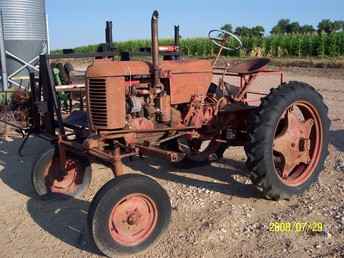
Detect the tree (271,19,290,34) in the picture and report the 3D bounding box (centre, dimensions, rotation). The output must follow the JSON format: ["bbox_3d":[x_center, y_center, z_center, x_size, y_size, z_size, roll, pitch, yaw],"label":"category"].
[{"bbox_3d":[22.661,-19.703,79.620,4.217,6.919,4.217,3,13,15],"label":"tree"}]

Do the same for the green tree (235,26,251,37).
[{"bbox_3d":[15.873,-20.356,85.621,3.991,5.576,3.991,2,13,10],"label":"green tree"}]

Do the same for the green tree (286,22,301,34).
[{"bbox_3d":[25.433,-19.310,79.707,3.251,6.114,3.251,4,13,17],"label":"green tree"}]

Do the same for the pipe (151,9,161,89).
[{"bbox_3d":[-0.160,-0.777,3.730,0.085,0.760,0.080,-2,13,0],"label":"pipe"}]

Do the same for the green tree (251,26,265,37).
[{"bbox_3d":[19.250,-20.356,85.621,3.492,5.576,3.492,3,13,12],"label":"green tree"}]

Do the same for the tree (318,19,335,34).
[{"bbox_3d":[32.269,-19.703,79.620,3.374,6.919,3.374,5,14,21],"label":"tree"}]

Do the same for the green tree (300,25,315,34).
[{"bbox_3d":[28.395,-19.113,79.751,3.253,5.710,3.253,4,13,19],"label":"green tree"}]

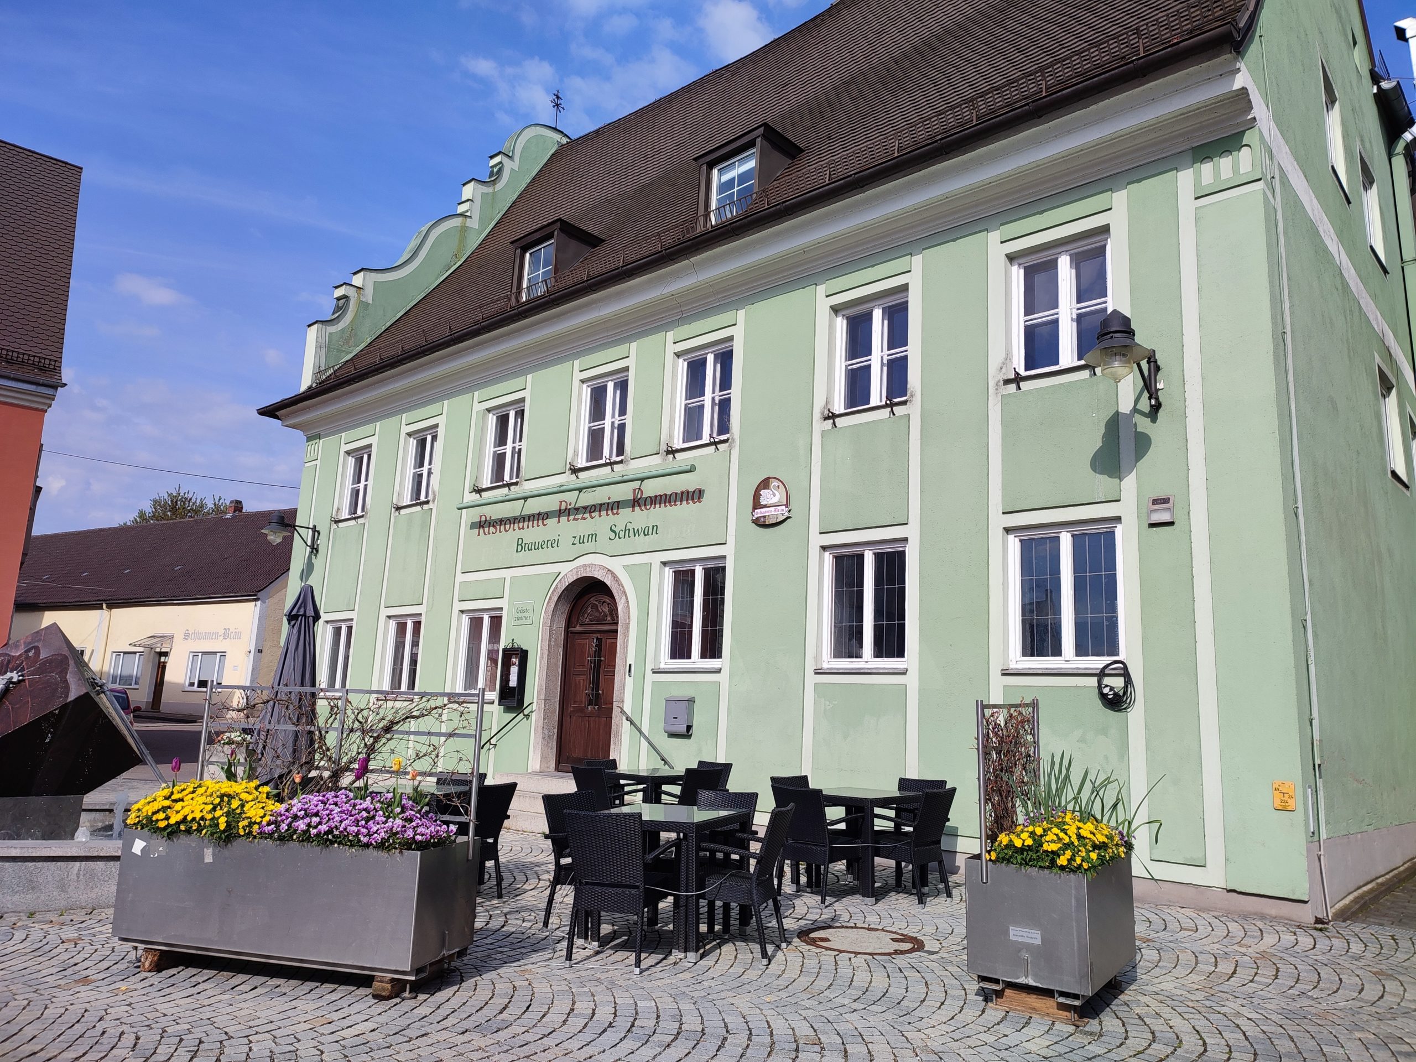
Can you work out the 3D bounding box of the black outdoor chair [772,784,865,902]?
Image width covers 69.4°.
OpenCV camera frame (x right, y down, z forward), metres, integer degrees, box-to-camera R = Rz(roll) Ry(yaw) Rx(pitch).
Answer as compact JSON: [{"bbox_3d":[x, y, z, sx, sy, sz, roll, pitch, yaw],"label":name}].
[{"bbox_3d":[0.834,2.325,7.654,0.570,0.830,0.560,9,-13,-41],"label":"black outdoor chair"}]

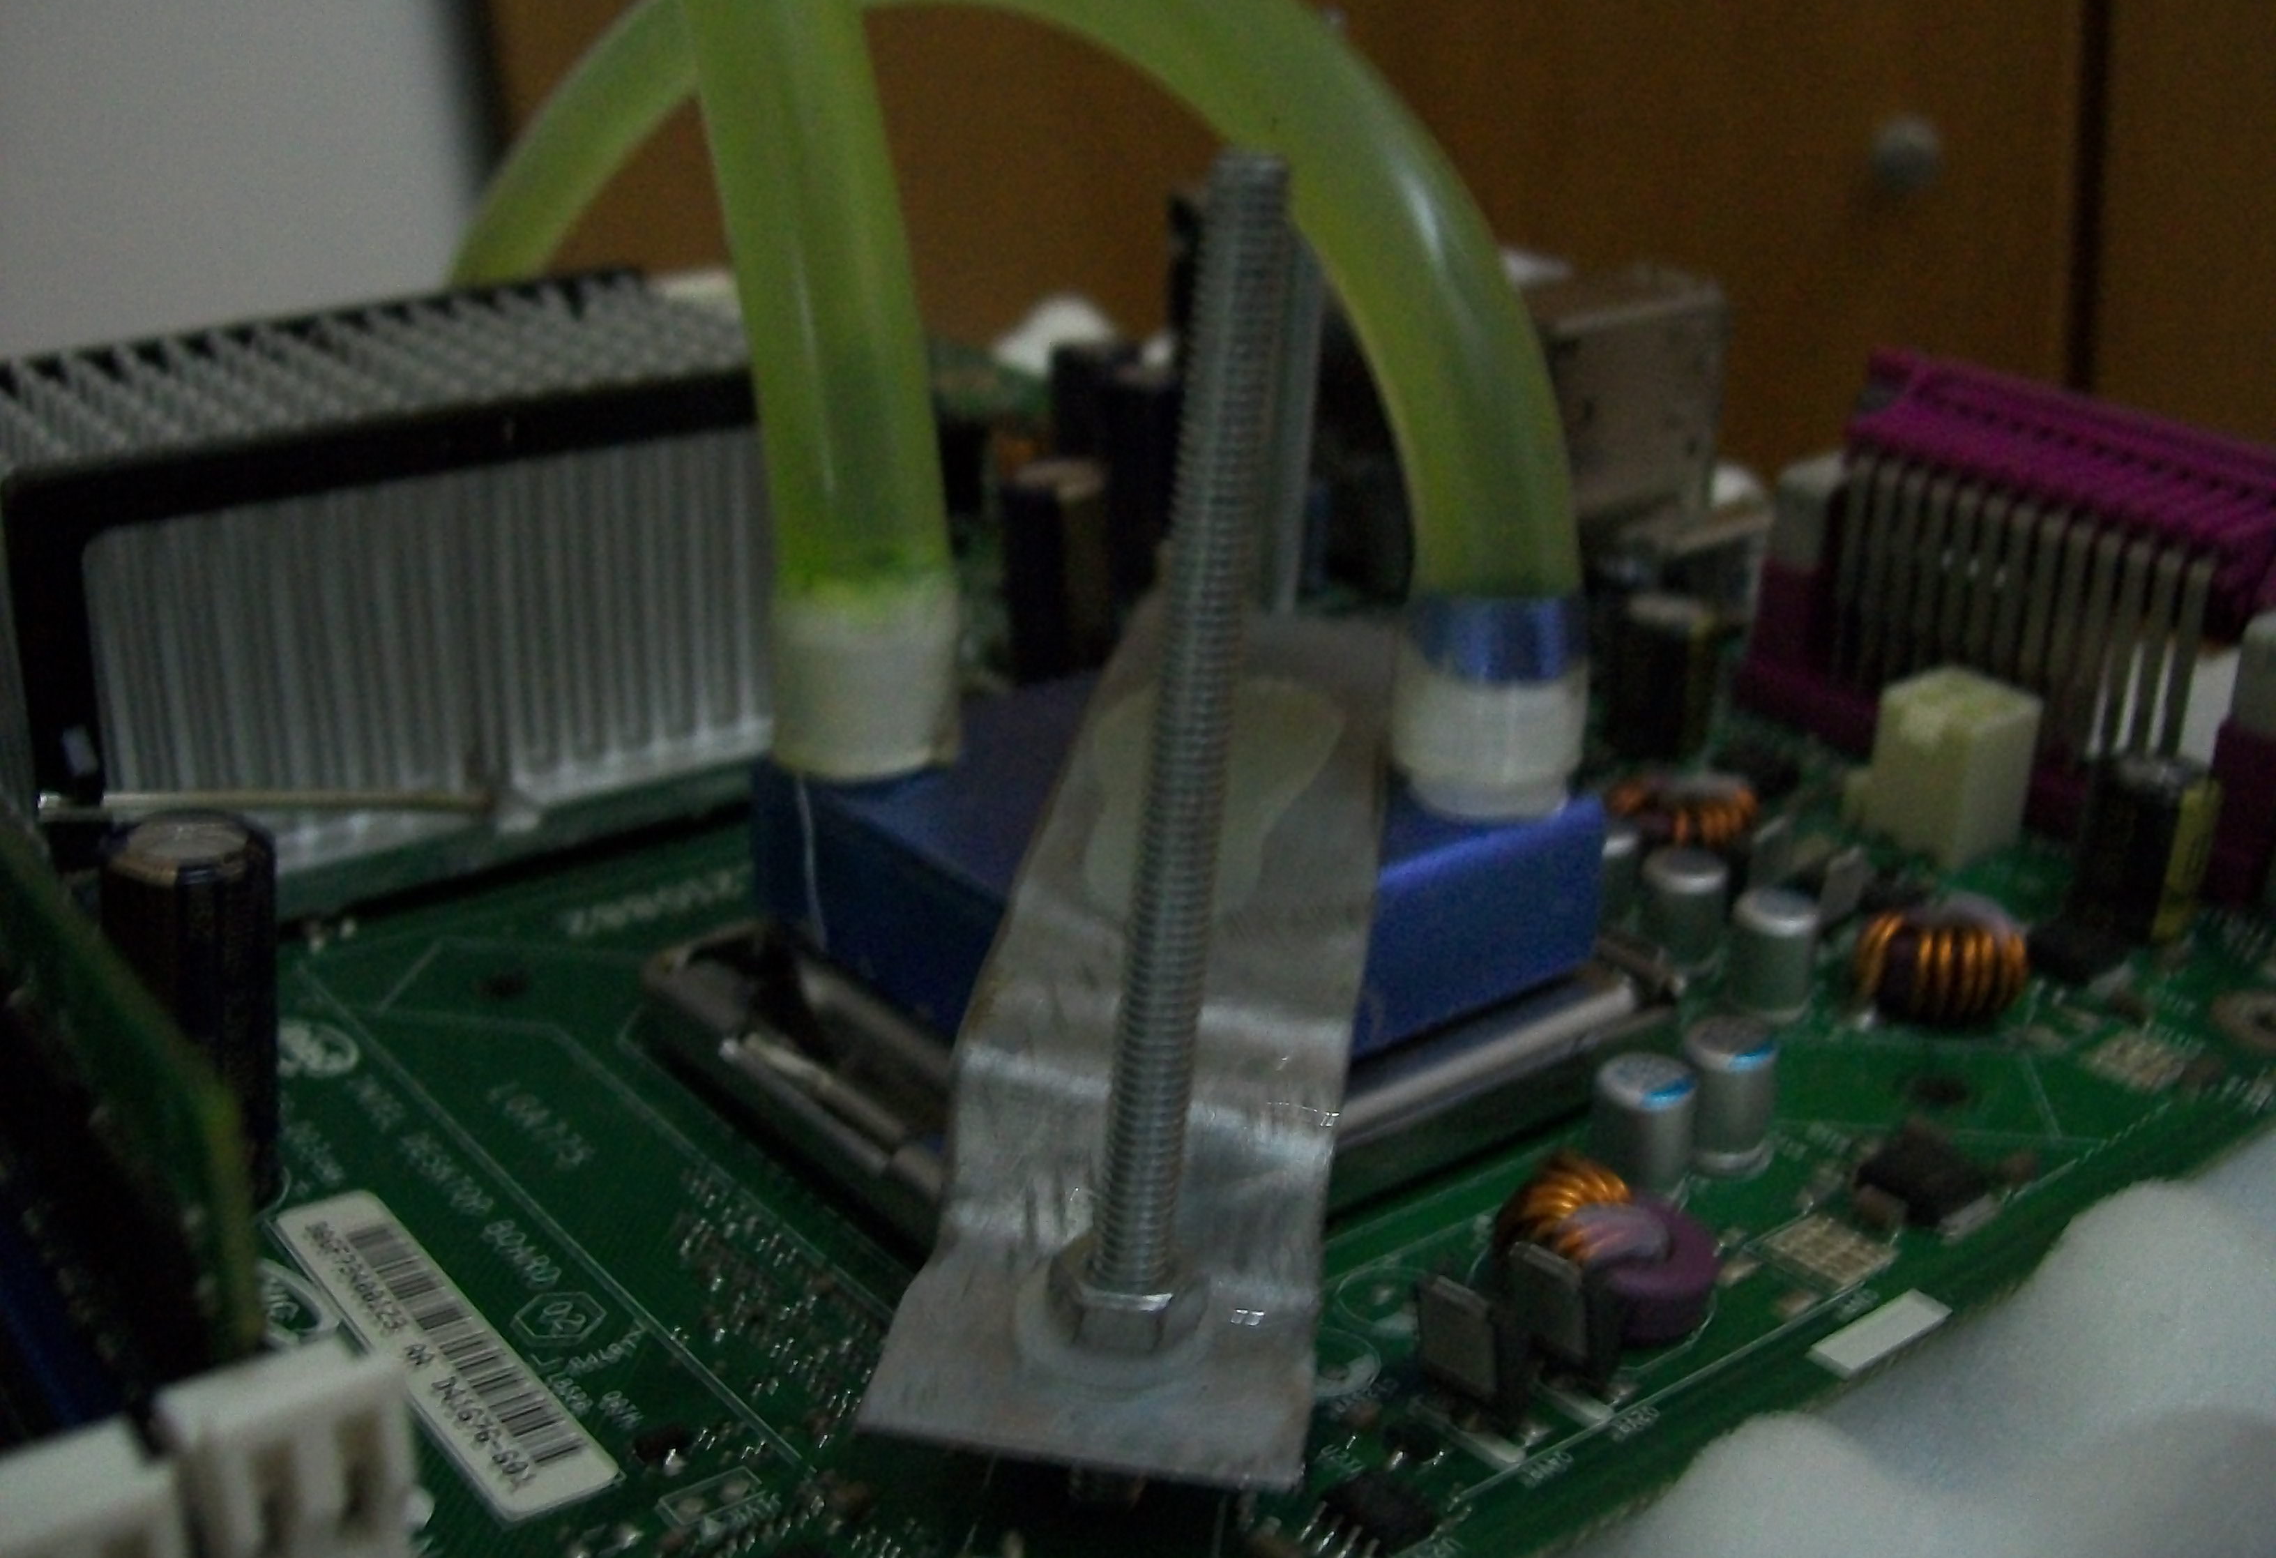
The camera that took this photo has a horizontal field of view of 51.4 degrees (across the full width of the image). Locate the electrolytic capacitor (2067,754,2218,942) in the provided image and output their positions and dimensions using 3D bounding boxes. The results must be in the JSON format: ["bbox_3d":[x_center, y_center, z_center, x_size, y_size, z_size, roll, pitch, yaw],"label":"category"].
[{"bbox_3d":[0.079,0.005,0.186,0.010,0.013,0.010,-14,25,-35],"label":"electrolytic capacitor"}]

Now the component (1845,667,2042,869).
[{"bbox_3d":[0.070,-0.001,0.206,0.010,0.013,0.011,-14,25,-35],"label":"component"}]

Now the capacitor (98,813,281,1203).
[{"bbox_3d":[-0.057,0.015,0.142,0.010,0.022,0.010,-10,23,-37],"label":"capacitor"}]

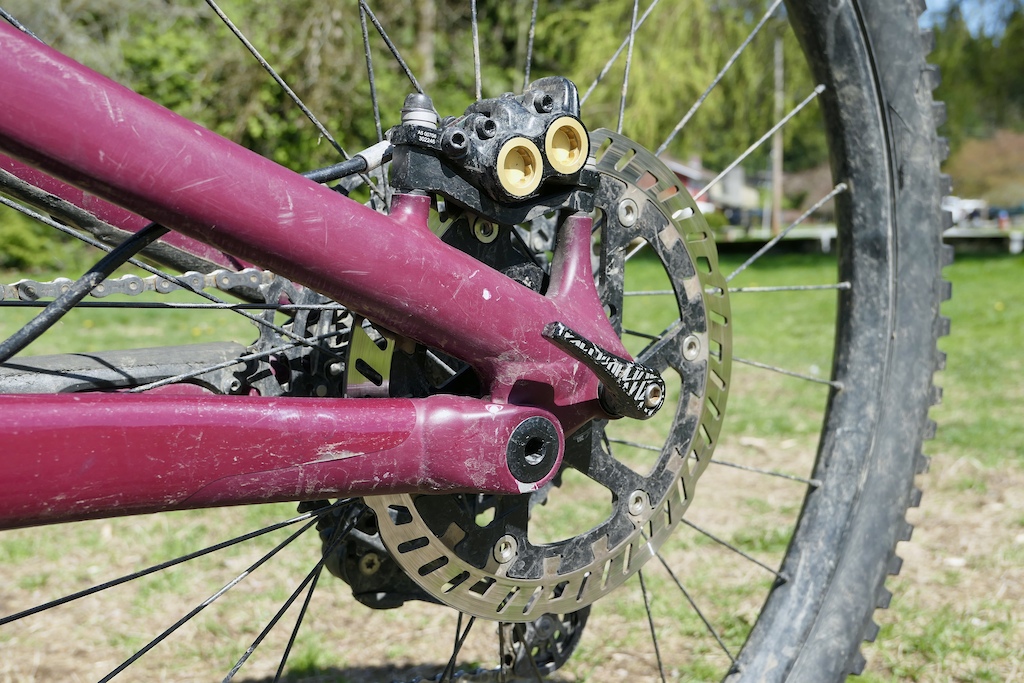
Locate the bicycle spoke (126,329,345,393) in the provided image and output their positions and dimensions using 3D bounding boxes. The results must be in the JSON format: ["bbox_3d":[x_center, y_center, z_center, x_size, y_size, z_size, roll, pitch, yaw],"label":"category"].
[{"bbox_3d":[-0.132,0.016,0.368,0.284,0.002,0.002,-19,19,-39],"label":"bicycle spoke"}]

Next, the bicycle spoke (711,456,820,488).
[{"bbox_3d":[0.083,0.060,0.544,0.287,0.002,0.002,15,-2,-34],"label":"bicycle spoke"}]

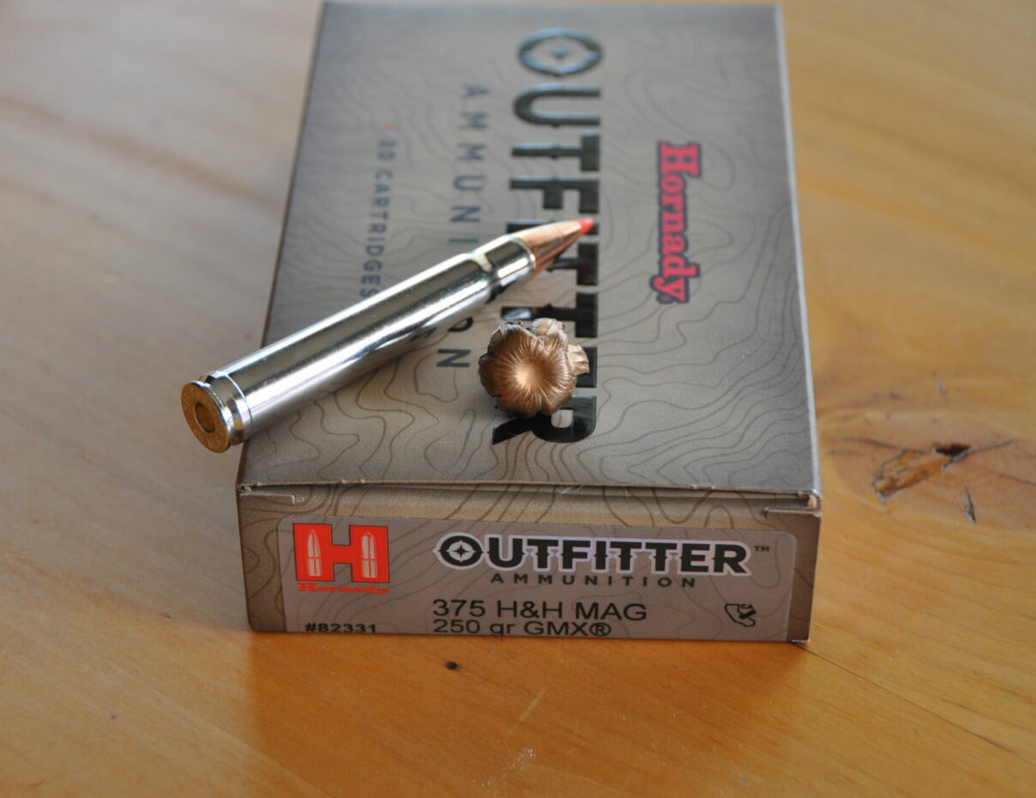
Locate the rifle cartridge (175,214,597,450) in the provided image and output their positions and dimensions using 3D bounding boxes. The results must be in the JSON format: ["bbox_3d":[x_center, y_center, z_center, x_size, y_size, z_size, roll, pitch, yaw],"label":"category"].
[{"bbox_3d":[-0.020,-0.015,0.510,0.091,0.013,0.013,-28,46,-31],"label":"rifle cartridge"}]

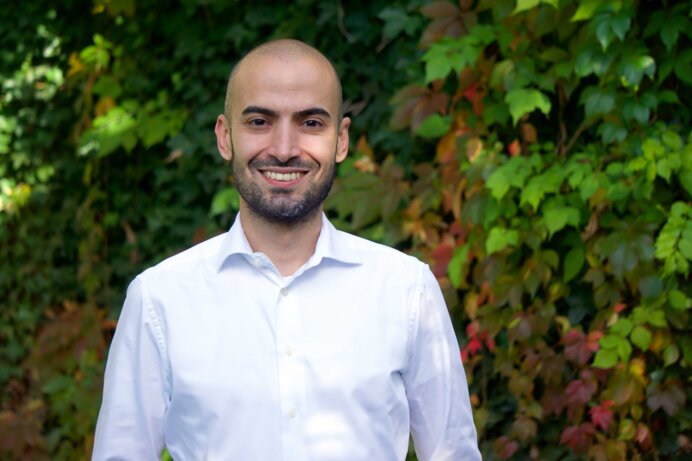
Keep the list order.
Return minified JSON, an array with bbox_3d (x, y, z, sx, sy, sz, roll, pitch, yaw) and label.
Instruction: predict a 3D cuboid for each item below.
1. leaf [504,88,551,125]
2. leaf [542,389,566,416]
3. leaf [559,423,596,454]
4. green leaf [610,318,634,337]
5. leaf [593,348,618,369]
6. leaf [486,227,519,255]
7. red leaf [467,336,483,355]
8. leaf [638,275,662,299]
[{"bbox_3d":[0.315,-0.215,3.500,0.077,0.062,0.035,0,0,10],"label":"leaf"},{"bbox_3d":[0.372,0.307,3.600,0.041,0.050,0.028,0,0,10],"label":"leaf"},{"bbox_3d":[0.407,0.364,3.550,0.057,0.053,0.035,0,0,10],"label":"leaf"},{"bbox_3d":[0.467,0.164,3.420,0.035,0.030,0.022,0,0,10],"label":"green leaf"},{"bbox_3d":[0.412,0.203,3.200,0.041,0.032,0.012,0,-11,9],"label":"leaf"},{"bbox_3d":[0.275,0.018,3.550,0.054,0.049,0.030,0,0,10],"label":"leaf"},{"bbox_3d":[0.233,0.208,3.650,0.027,0.033,0.020,0,0,10],"label":"red leaf"},{"bbox_3d":[0.486,0.089,3.220,0.038,0.038,0.011,0,-11,9],"label":"leaf"}]

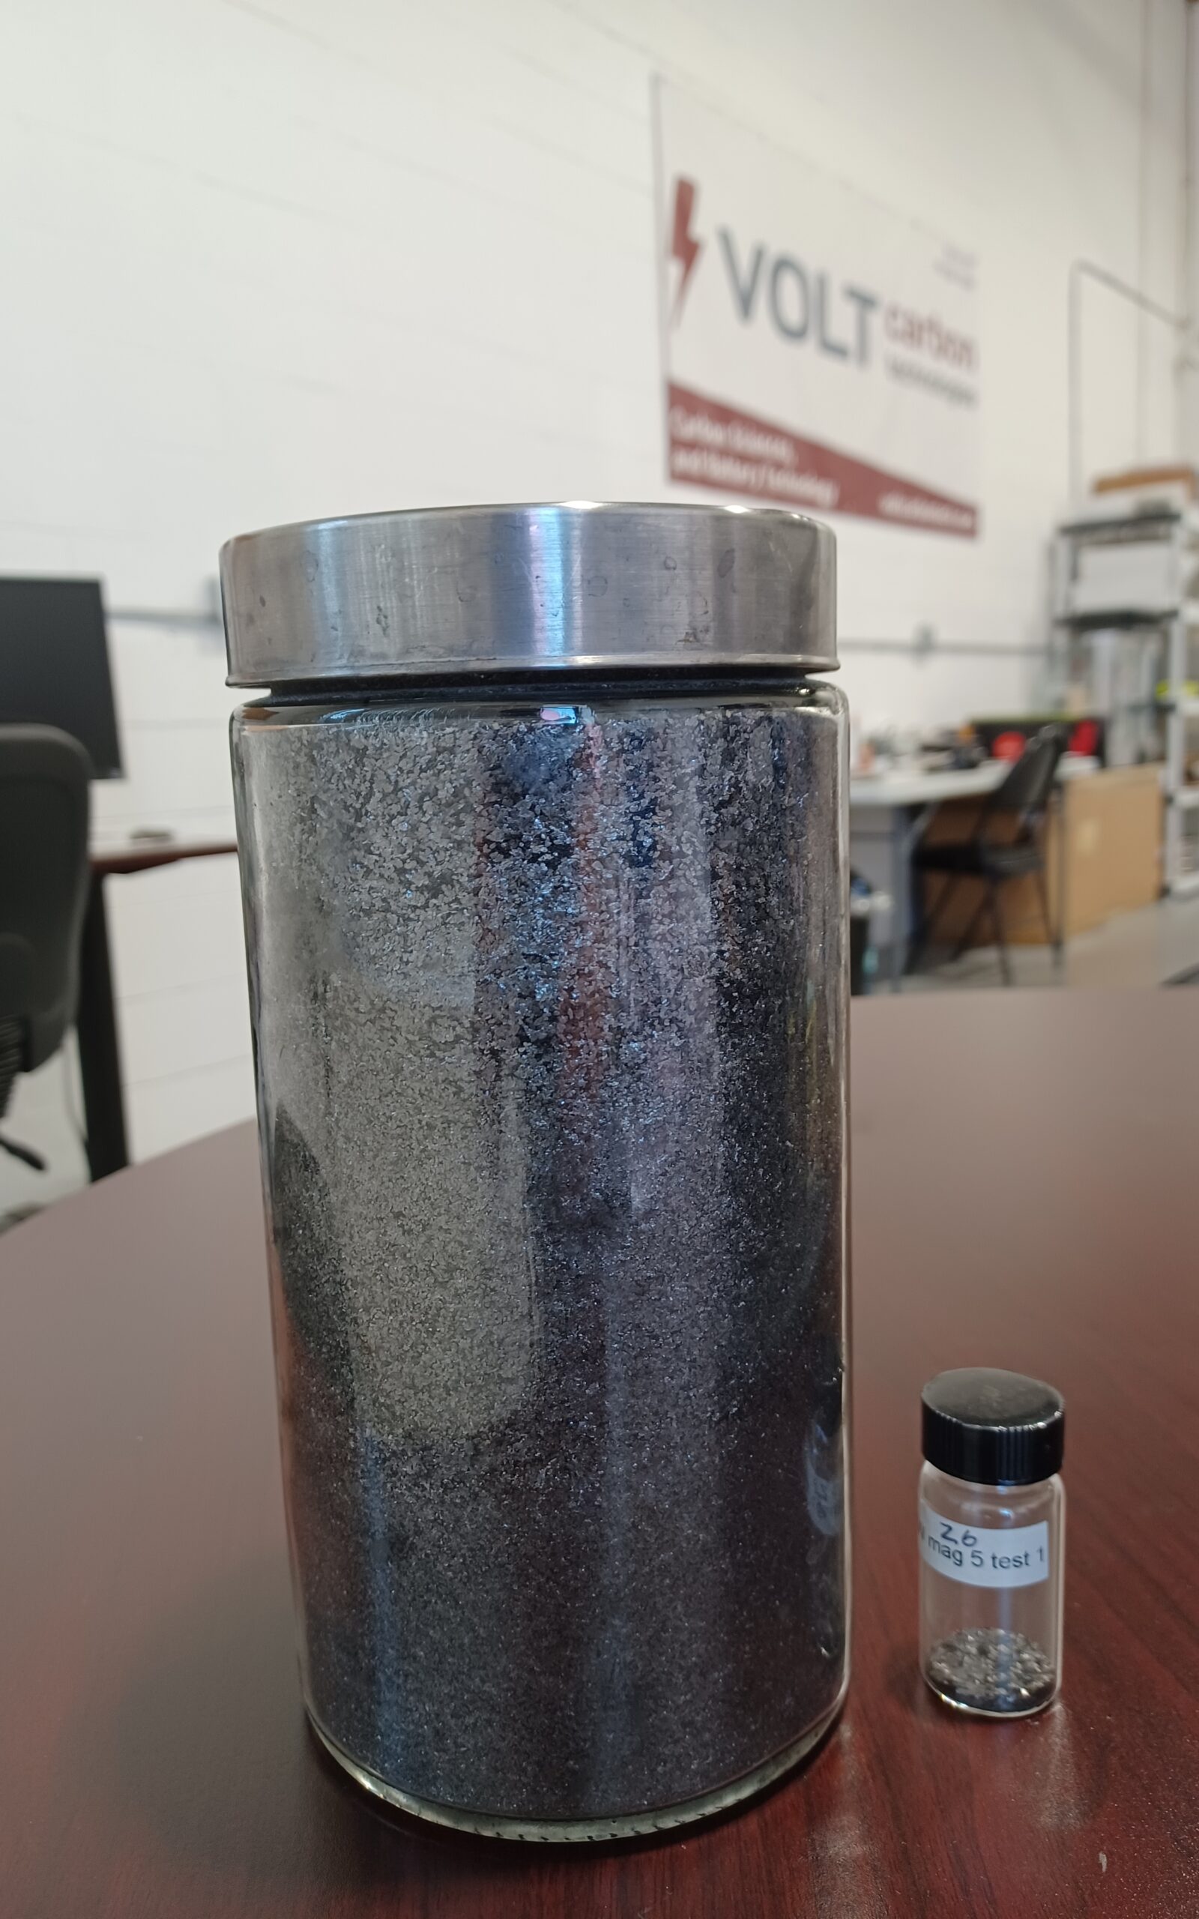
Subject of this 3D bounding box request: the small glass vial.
[{"bbox_3d":[0.079,0.116,0.279,0.028,0.060,0.028,-2,10,0],"label":"small glass vial"}]

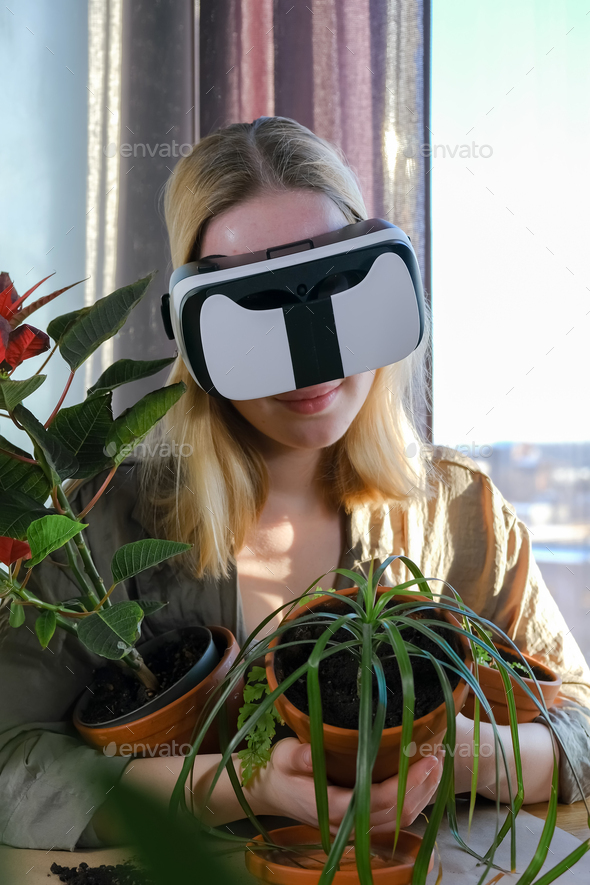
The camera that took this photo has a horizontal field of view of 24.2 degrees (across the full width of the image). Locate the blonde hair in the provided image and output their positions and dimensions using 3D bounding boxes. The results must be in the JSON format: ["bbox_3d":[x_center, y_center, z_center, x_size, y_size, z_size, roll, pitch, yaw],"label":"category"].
[{"bbox_3d":[-0.006,-0.079,1.150,0.245,0.375,0.235,-8,9,-8],"label":"blonde hair"}]

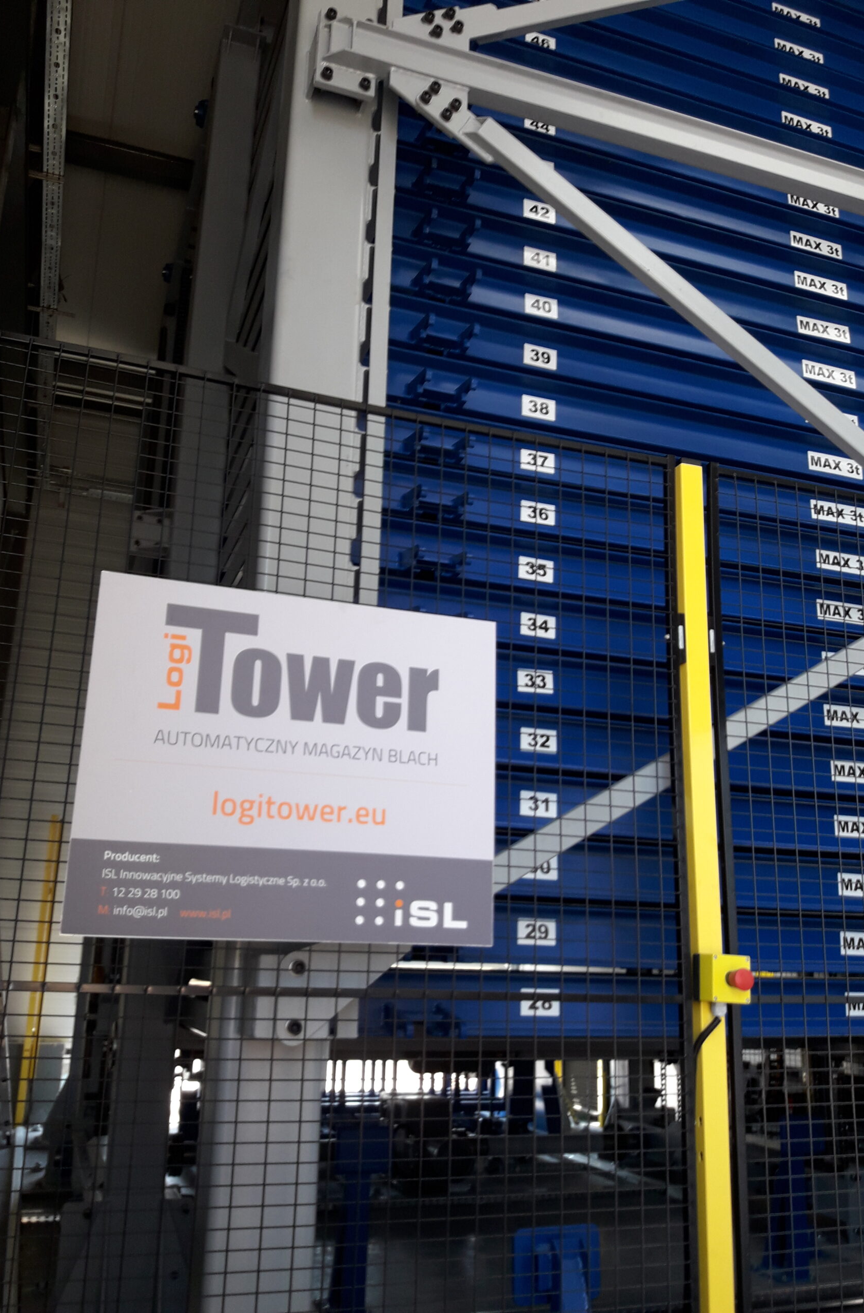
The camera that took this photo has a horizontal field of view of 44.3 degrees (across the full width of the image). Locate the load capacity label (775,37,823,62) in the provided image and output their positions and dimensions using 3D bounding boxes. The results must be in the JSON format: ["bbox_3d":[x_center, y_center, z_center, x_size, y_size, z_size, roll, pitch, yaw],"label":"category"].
[{"bbox_3d":[1.295,-2.122,3.738,0.200,0.060,0.005,7,-16,-18],"label":"load capacity label"}]

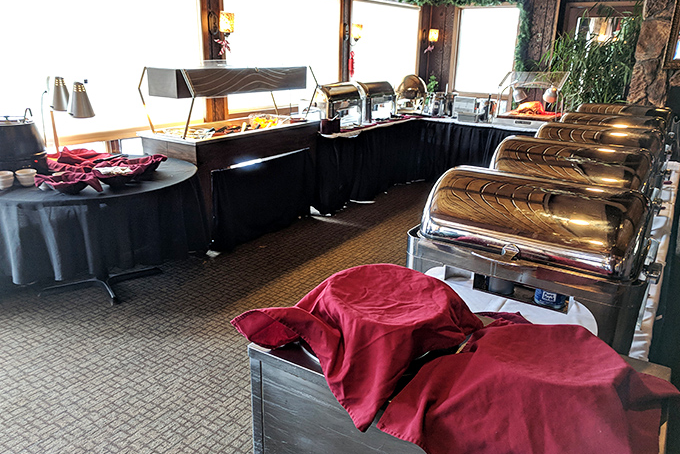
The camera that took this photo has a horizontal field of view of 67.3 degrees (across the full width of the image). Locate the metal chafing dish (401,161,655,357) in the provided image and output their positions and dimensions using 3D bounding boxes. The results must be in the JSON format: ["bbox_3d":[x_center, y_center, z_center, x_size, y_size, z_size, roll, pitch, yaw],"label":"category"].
[{"bbox_3d":[0.610,0.055,1.609,0.660,0.400,0.480,13,23,30],"label":"metal chafing dish"}]

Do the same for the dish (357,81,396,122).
[{"bbox_3d":[0.288,-1.443,5.773,0.470,0.440,0.650,13,23,30],"label":"dish"}]

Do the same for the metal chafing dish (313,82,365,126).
[{"bbox_3d":[-0.128,-1.235,5.153,0.470,0.440,0.650,13,23,30],"label":"metal chafing dish"}]

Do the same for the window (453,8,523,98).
[{"bbox_3d":[2.110,-2.543,7.419,0.930,1.220,0.100,13,23,30],"label":"window"}]

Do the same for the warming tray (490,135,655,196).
[{"bbox_3d":[1.031,-0.168,2.277,0.660,0.410,0.480,13,23,30],"label":"warming tray"}]

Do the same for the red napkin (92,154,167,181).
[{"bbox_3d":[-1.213,-0.361,3.018,0.300,0.110,0.450,13,23,30],"label":"red napkin"}]

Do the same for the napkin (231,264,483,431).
[{"bbox_3d":[0.057,0.250,1.290,0.550,0.240,0.450,13,23,30],"label":"napkin"}]

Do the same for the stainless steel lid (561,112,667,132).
[{"bbox_3d":[1.723,-0.612,3.219,0.575,0.175,0.430,13,22,30],"label":"stainless steel lid"}]

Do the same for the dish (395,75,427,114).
[{"bbox_3d":[0.804,-1.677,6.461,0.420,0.450,0.440,1,20,-1],"label":"dish"}]

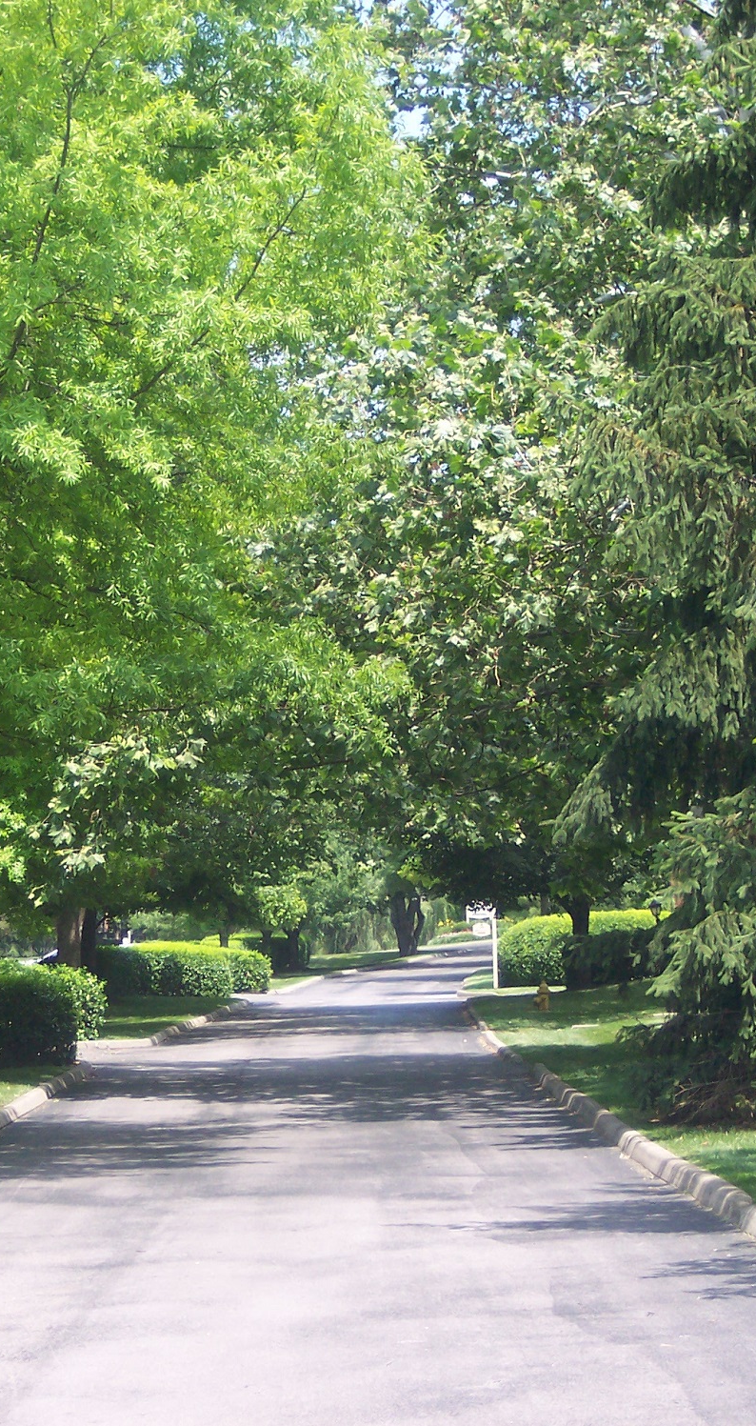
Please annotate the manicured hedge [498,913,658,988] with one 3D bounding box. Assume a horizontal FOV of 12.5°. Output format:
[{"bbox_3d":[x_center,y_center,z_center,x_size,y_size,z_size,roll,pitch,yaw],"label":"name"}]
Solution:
[{"bbox_3d":[6.150,6.910,101.300,5.300,2.200,2.100,0,-4,0],"label":"manicured hedge"}]

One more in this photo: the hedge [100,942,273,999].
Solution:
[{"bbox_3d":[-5.690,7.300,98.500,5.100,1.500,2.400,0,-4,0],"label":"hedge"}]

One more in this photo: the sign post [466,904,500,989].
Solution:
[{"bbox_3d":[3.000,6.660,99.000,0.960,2.490,0.140,0,-4,0],"label":"sign post"}]

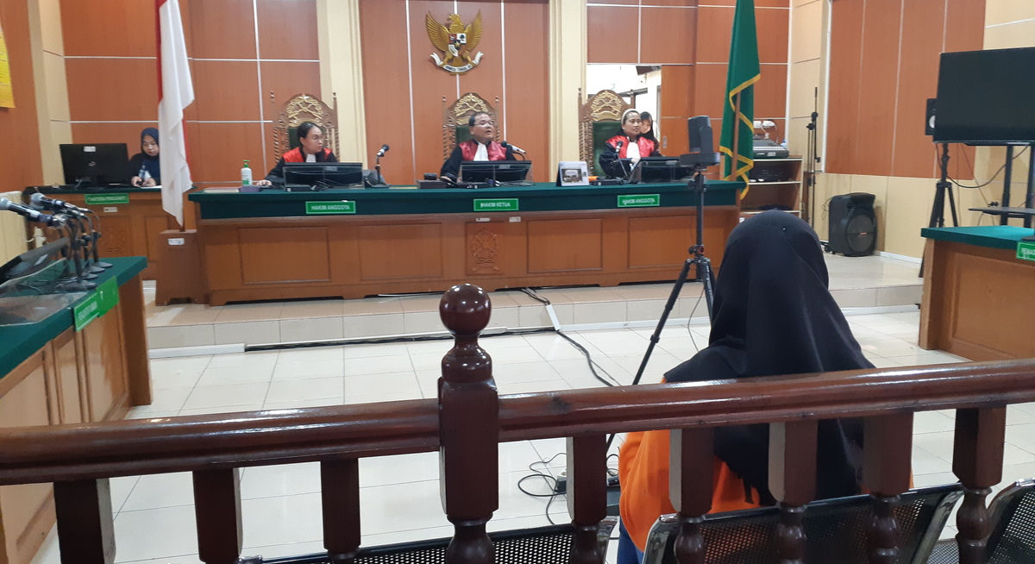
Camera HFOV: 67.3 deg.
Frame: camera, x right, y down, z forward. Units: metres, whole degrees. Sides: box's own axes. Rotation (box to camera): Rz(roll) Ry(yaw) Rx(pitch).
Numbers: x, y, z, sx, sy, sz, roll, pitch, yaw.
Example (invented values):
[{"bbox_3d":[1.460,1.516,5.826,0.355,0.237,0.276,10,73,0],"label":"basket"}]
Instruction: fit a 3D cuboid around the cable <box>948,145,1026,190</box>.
[{"bbox_3d":[3.564,-0.874,5.900,0.560,0.330,0.180,5,12,30],"label":"cable"}]

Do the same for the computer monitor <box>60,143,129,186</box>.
[{"bbox_3d":[-3.475,-0.956,6.432,0.550,0.370,0.120,-1,15,2],"label":"computer monitor"}]

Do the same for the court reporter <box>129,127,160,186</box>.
[{"bbox_3d":[-3.180,-0.698,6.809,0.520,1.296,0.650,-4,10,-17],"label":"court reporter"}]

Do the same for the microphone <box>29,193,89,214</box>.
[{"bbox_3d":[-2.037,-0.349,3.460,0.232,0.055,0.055,-4,11,-19],"label":"microphone"}]

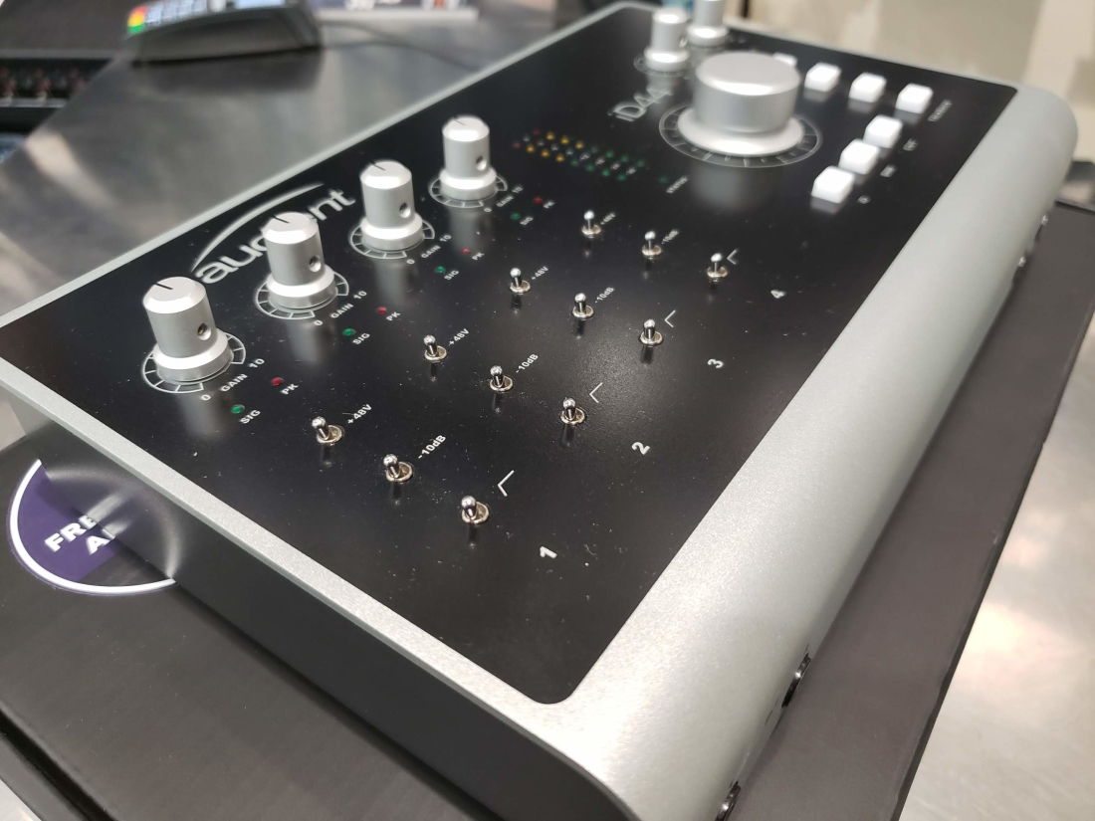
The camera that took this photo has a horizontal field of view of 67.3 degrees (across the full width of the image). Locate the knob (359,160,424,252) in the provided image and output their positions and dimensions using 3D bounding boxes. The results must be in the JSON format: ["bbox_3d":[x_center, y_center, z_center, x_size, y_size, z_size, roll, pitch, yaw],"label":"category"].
[{"bbox_3d":[-0.038,-0.050,0.198,0.015,0.017,0.015,-1,43,1],"label":"knob"}]

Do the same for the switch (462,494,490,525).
[{"bbox_3d":[-0.012,0.015,0.136,0.005,0.007,0.006,25,49,26],"label":"switch"}]

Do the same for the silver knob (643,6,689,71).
[{"bbox_3d":[0.041,-0.127,0.279,0.015,0.017,0.015,-1,43,1],"label":"silver knob"}]

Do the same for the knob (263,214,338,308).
[{"bbox_3d":[-0.055,-0.033,0.180,0.015,0.017,0.015,-1,43,1],"label":"knob"}]

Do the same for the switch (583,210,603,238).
[{"bbox_3d":[0.011,-0.047,0.207,0.005,0.007,0.005,0,41,0],"label":"switch"}]

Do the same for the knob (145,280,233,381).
[{"bbox_3d":[-0.074,-0.017,0.169,0.015,0.018,0.015,0,41,0],"label":"knob"}]

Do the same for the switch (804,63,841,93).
[{"bbox_3d":[0.092,-0.111,0.276,0.008,0.005,0.008,25,46,26],"label":"switch"}]

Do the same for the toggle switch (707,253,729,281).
[{"bbox_3d":[0.039,-0.034,0.188,0.005,0.007,0.006,25,49,26],"label":"toggle switch"}]

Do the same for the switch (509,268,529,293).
[{"bbox_3d":[-0.006,-0.031,0.189,0.005,0.007,0.005,25,46,26],"label":"switch"}]

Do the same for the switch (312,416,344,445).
[{"bbox_3d":[-0.041,0.003,0.154,0.005,0.007,0.005,25,46,26],"label":"switch"}]

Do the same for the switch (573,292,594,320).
[{"bbox_3d":[0.007,-0.023,0.177,0.005,0.007,0.006,25,49,26],"label":"switch"}]

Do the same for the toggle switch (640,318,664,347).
[{"bbox_3d":[0.022,-0.017,0.174,0.005,0.007,0.005,0,41,0],"label":"toggle switch"}]

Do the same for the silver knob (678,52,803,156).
[{"bbox_3d":[0.057,-0.090,0.240,0.037,0.018,0.037,-1,43,1],"label":"silver knob"}]

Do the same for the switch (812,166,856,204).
[{"bbox_3d":[0.077,-0.060,0.220,0.008,0.005,0.008,25,46,26],"label":"switch"}]

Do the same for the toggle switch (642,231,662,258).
[{"bbox_3d":[0.025,-0.040,0.195,0.005,0.007,0.006,25,49,26],"label":"toggle switch"}]

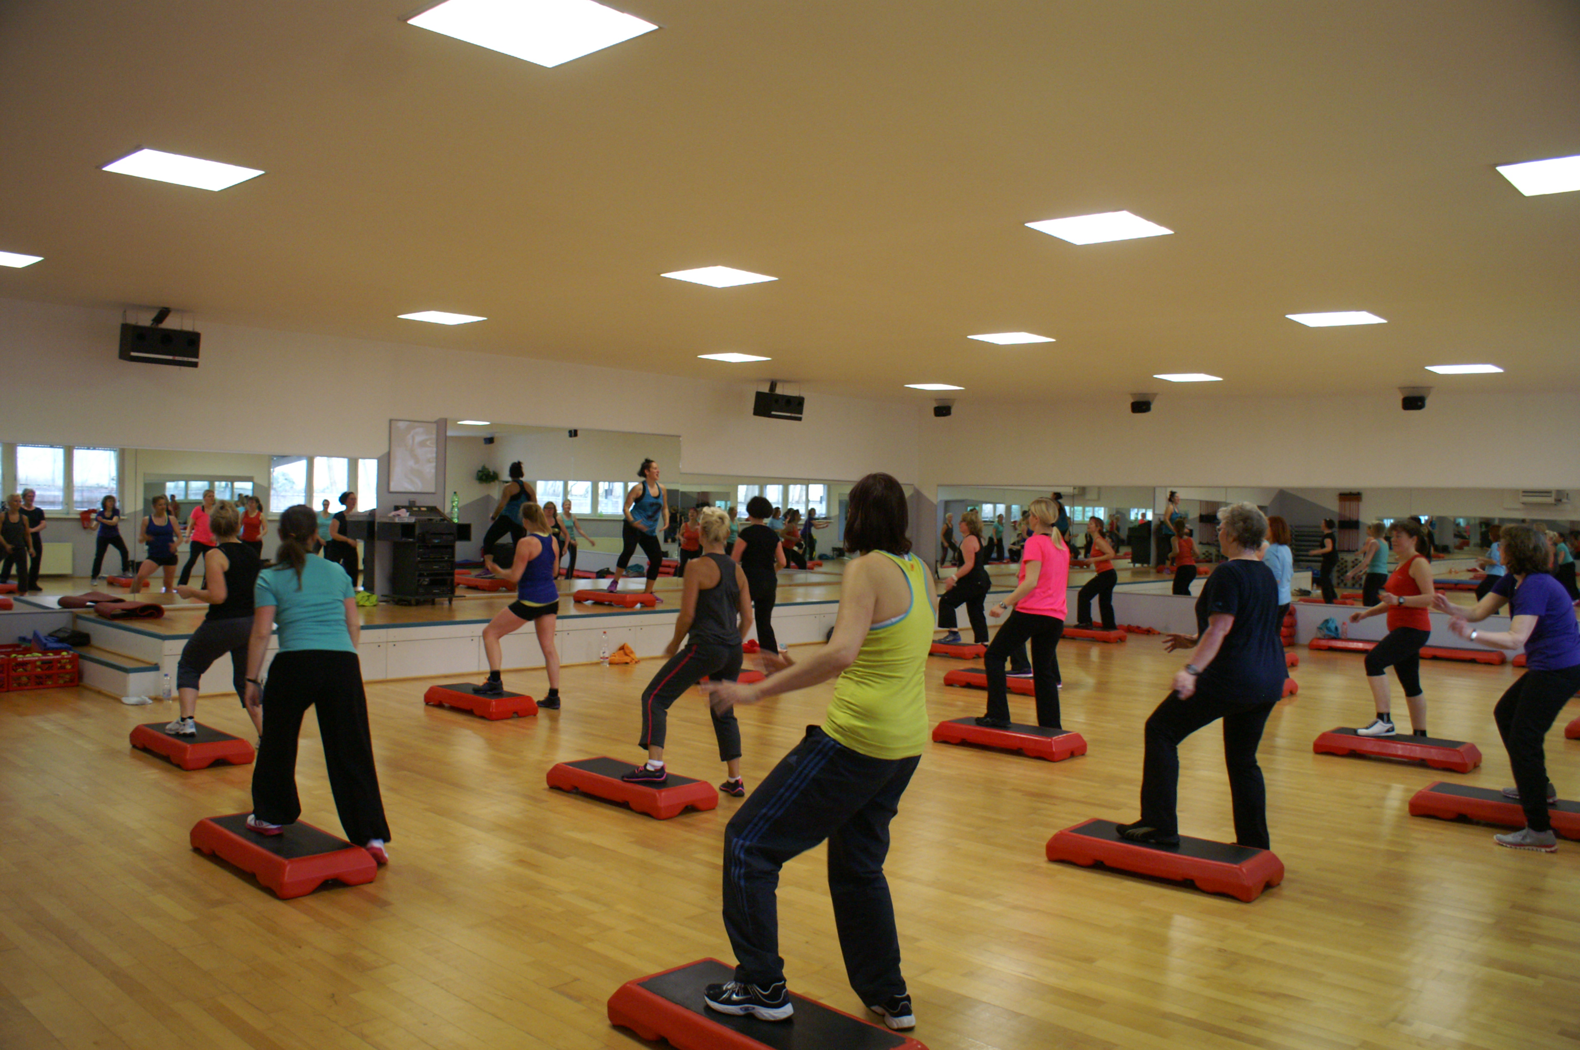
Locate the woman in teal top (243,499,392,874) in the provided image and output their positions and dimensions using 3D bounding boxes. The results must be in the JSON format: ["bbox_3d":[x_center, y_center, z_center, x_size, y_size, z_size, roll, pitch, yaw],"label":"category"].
[{"bbox_3d":[-2.055,0.687,5.120,0.510,1.551,0.456,2,0,42],"label":"woman in teal top"}]

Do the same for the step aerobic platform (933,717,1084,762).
[{"bbox_3d":[1.540,1.501,8.334,0.975,0.142,0.405,2,1,43],"label":"step aerobic platform"}]

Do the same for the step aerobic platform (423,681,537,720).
[{"bbox_3d":[-2.402,1.365,9.187,0.934,0.139,0.381,2,0,43],"label":"step aerobic platform"}]

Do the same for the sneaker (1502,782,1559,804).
[{"bbox_3d":[4.096,1.482,6.542,0.270,0.110,0.100,2,1,18],"label":"sneaker"}]

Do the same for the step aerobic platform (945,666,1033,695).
[{"bbox_3d":[1.968,1.467,11.082,0.934,0.139,0.381,2,0,41],"label":"step aerobic platform"}]

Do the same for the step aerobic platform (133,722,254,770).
[{"bbox_3d":[-3.672,1.342,7.264,0.934,0.139,0.381,2,0,44],"label":"step aerobic platform"}]

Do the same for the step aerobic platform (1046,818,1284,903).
[{"bbox_3d":[1.669,1.487,5.323,0.934,0.139,0.381,2,0,41],"label":"step aerobic platform"}]

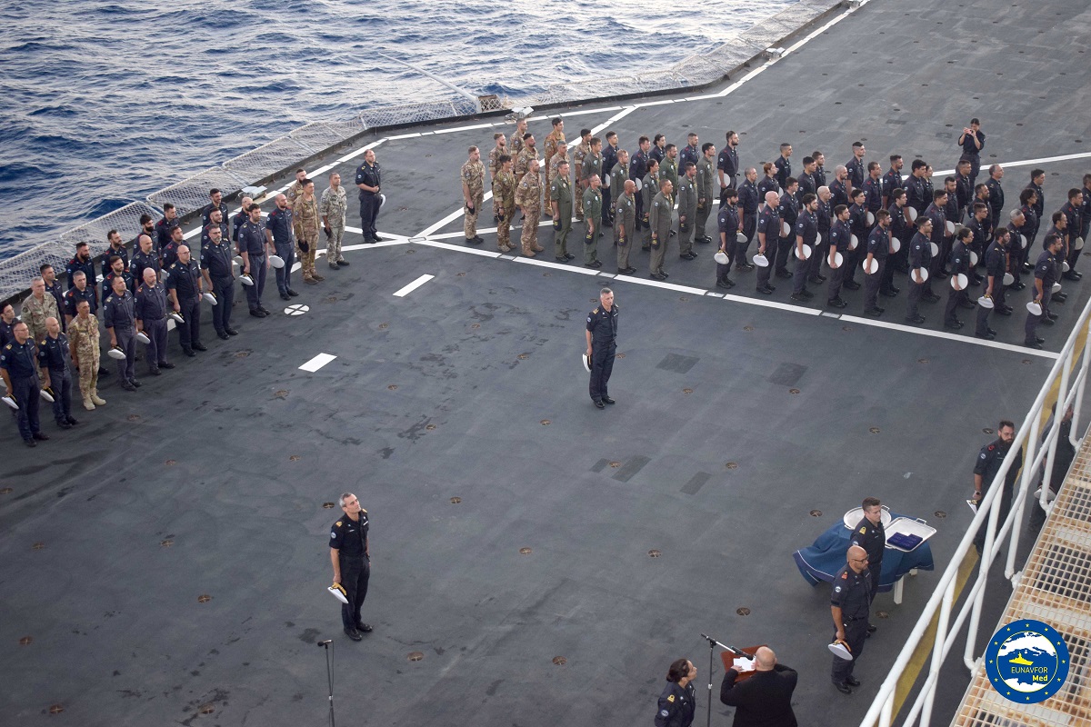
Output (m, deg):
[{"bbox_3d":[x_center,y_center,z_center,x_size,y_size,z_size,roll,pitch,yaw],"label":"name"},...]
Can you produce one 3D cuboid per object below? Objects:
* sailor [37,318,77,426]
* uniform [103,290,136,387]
[{"bbox_3d":[-6.858,0.096,20.450,0.380,1.677,0.530,13,29,25],"label":"sailor"},{"bbox_3d":[-6.229,-0.355,21.410,0.310,1.466,0.490,14,30,27],"label":"uniform"}]

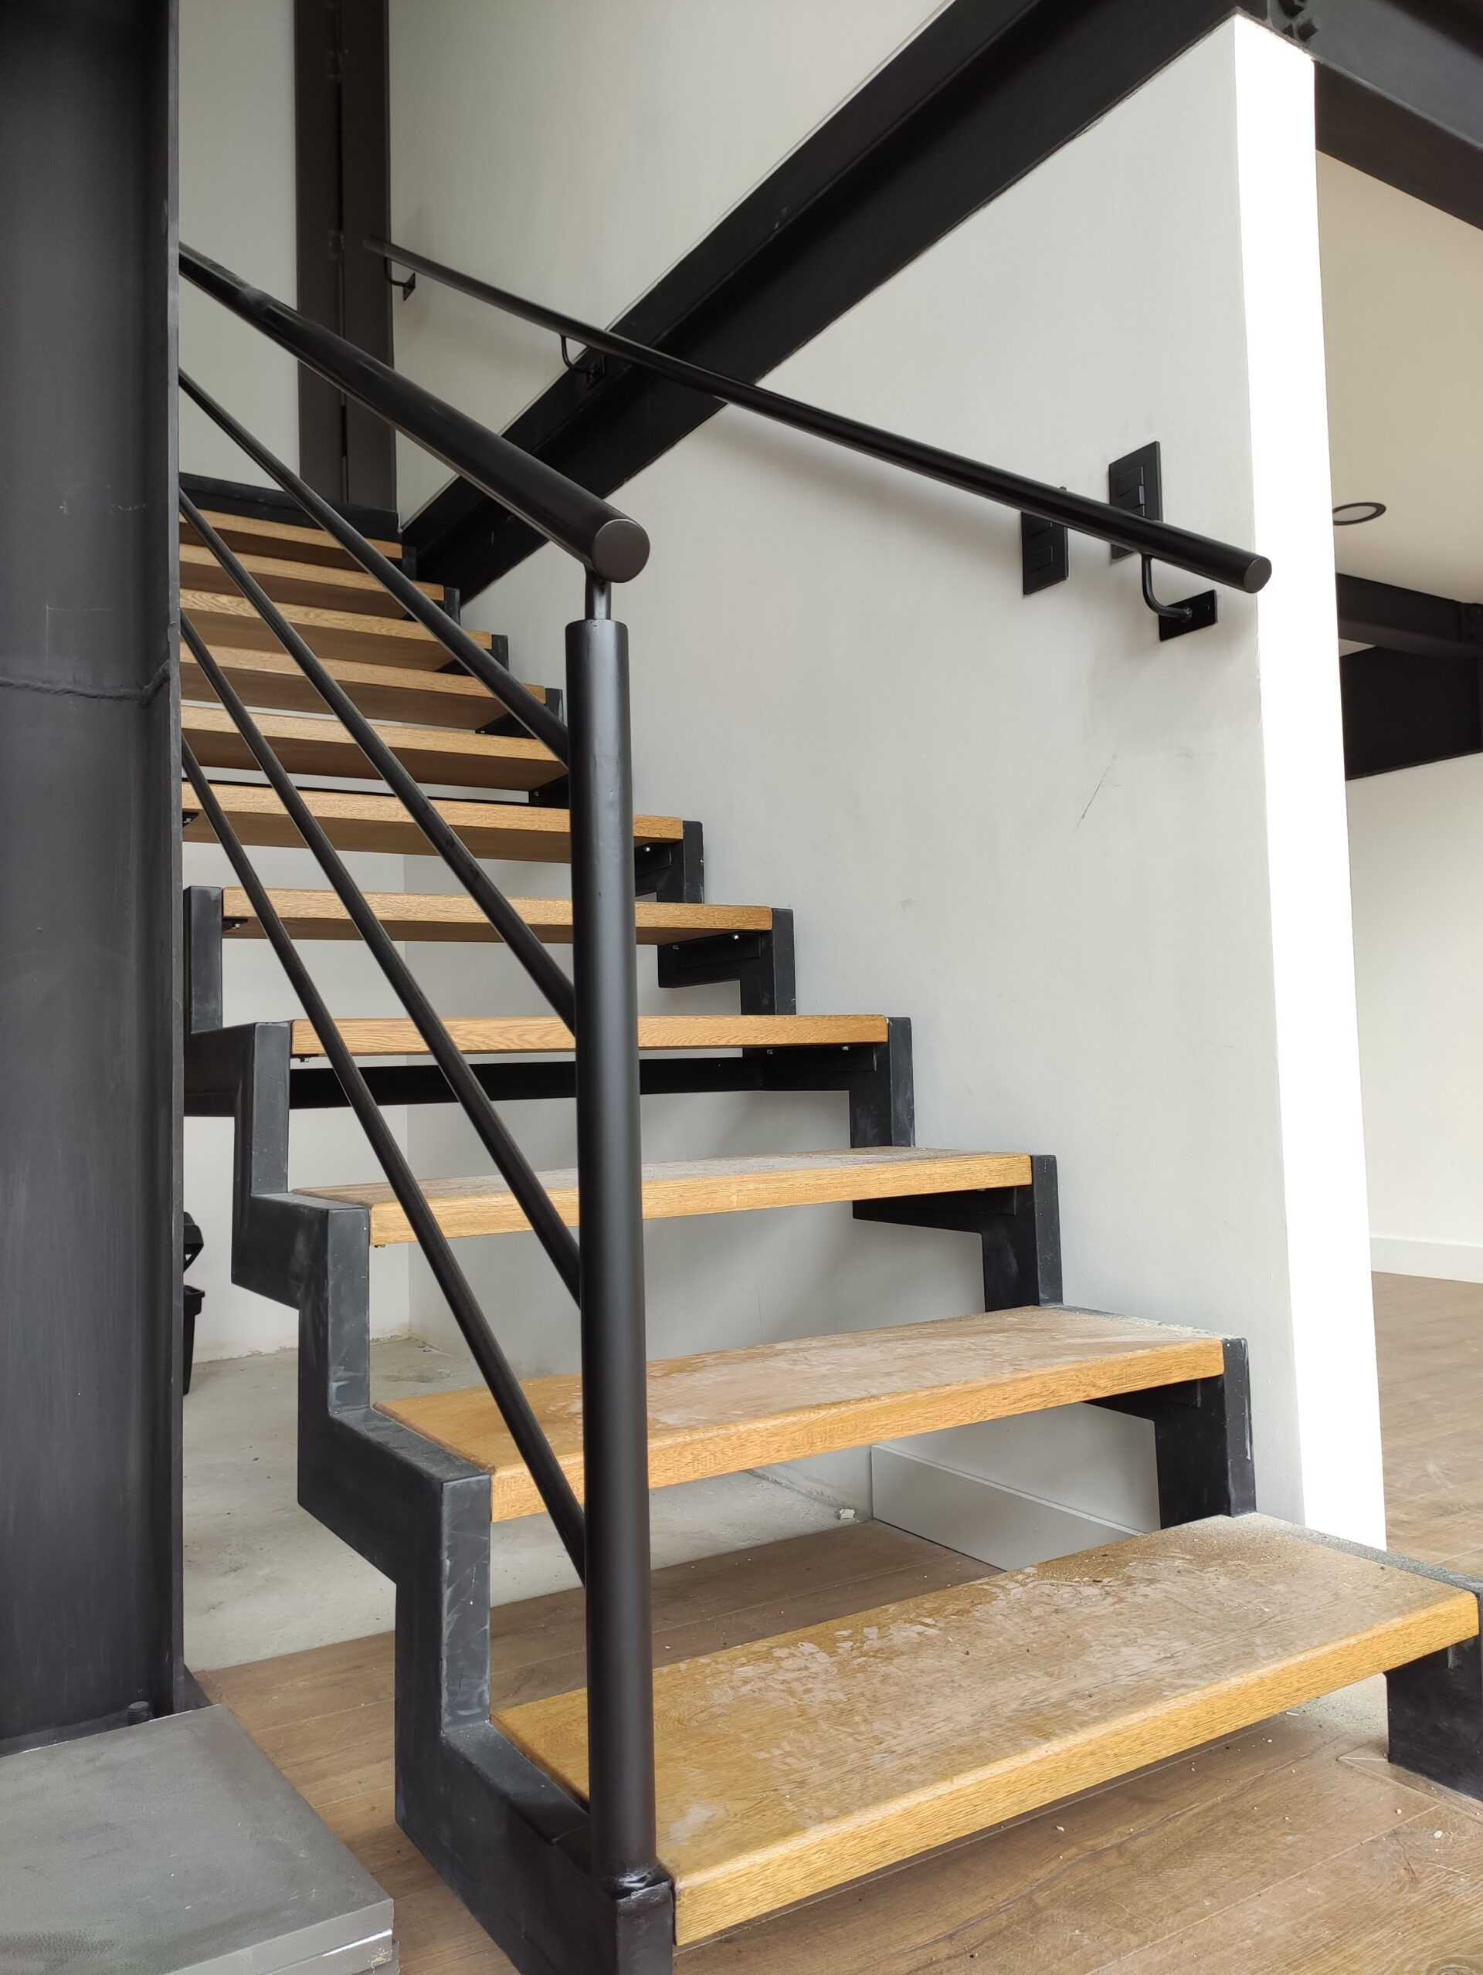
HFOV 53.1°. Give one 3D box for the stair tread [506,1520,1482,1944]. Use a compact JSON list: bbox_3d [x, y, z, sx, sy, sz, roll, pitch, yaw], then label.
[{"bbox_3d":[0.242,0.578,1.255,0.841,0.038,0.284,0,-4,-32],"label":"stair tread"}]

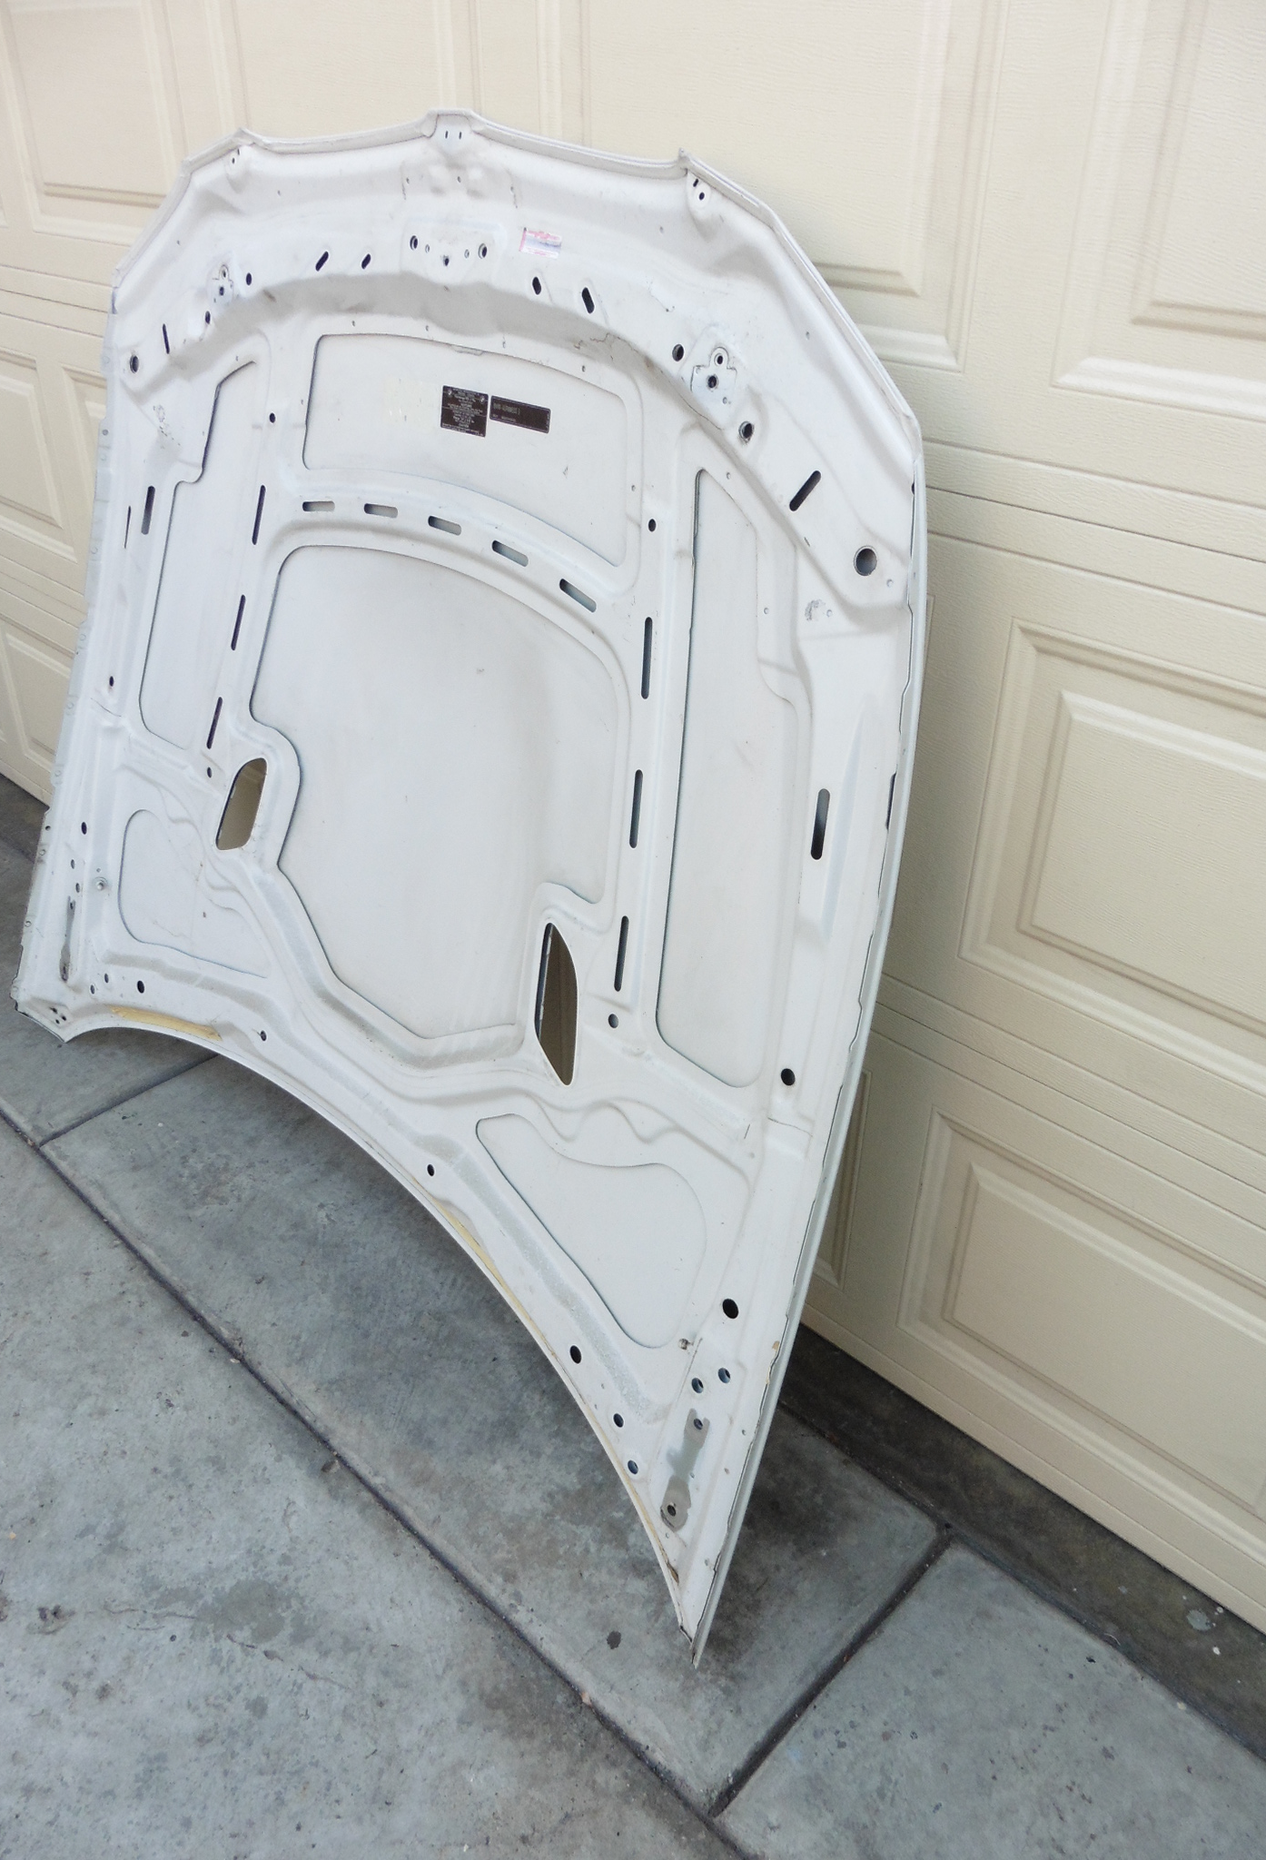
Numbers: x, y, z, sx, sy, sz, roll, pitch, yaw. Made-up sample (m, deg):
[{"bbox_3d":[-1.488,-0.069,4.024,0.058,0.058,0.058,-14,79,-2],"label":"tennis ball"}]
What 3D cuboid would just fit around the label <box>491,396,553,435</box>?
[{"bbox_3d":[-0.117,-0.531,1.327,0.091,0.024,0.005,29,32,36],"label":"label"}]

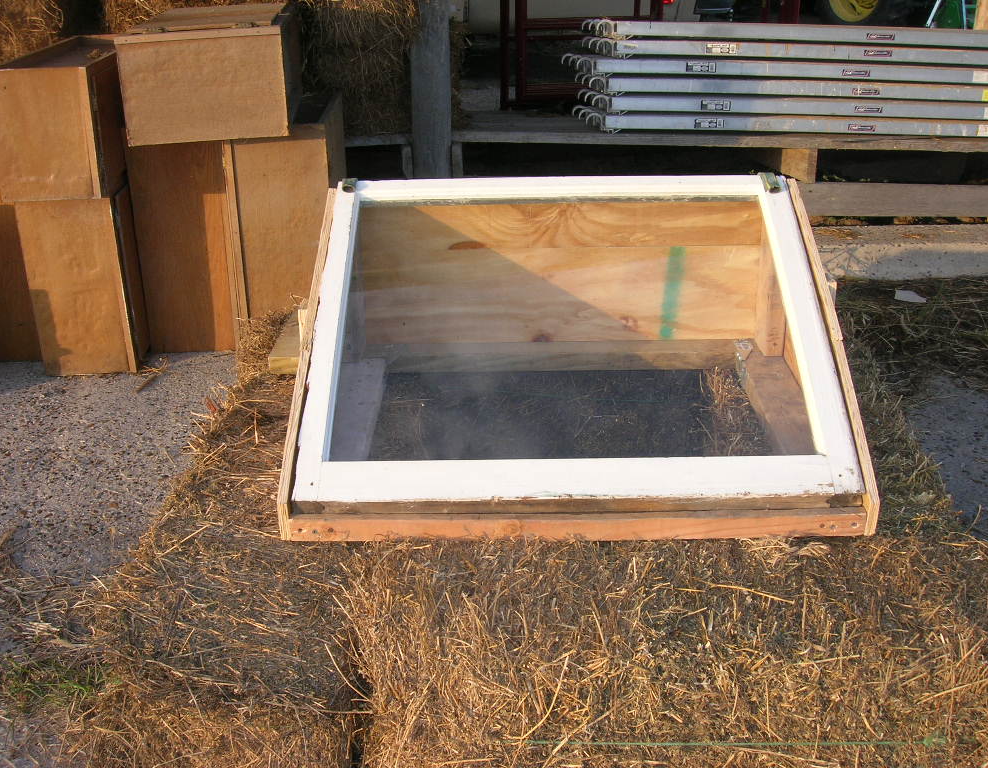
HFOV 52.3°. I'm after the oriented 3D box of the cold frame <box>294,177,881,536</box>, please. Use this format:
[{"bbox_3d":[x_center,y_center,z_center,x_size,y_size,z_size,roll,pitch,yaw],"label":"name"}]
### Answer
[{"bbox_3d":[0.134,-0.088,1.839,0.950,0.405,0.700,-1,26,2],"label":"cold frame"}]

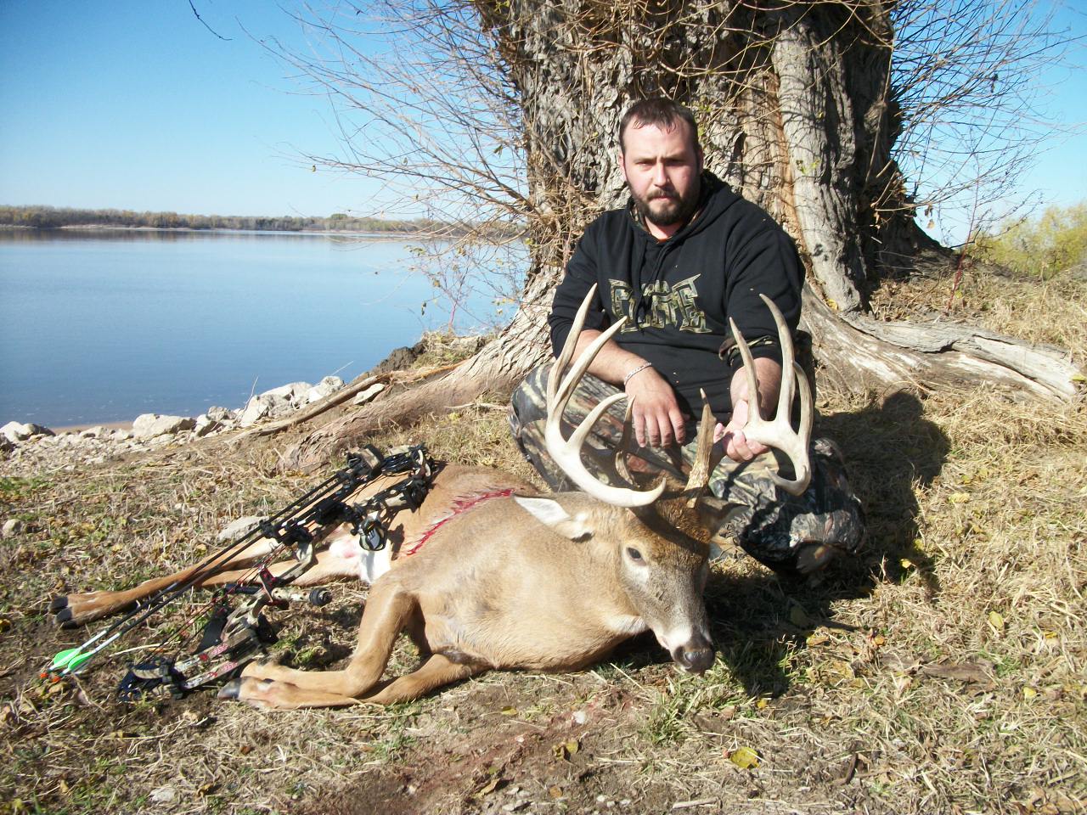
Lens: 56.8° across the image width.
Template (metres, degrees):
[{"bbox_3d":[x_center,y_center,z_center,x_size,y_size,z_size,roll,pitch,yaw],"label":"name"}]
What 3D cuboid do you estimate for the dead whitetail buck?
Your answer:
[{"bbox_3d":[-0.272,0.099,1.977,1.240,0.690,1.120,-4,11,-24],"label":"dead whitetail buck"}]

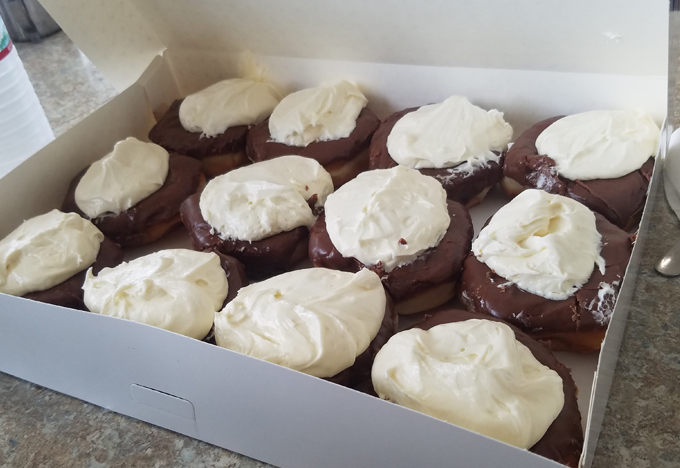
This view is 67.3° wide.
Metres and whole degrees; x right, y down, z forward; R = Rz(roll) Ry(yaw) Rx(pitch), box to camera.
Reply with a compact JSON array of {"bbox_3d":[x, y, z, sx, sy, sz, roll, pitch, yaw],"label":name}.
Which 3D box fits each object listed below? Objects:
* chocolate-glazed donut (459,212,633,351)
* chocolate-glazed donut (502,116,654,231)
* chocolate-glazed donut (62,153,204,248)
[{"bbox_3d":[0.108,0.021,0.271,0.087,0.036,0.087,10,44,19],"label":"chocolate-glazed donut"},{"bbox_3d":[0.154,-0.038,0.330,0.094,0.036,0.094,10,44,19],"label":"chocolate-glazed donut"},{"bbox_3d":[-0.147,-0.028,0.367,0.096,0.036,0.096,10,44,19],"label":"chocolate-glazed donut"}]

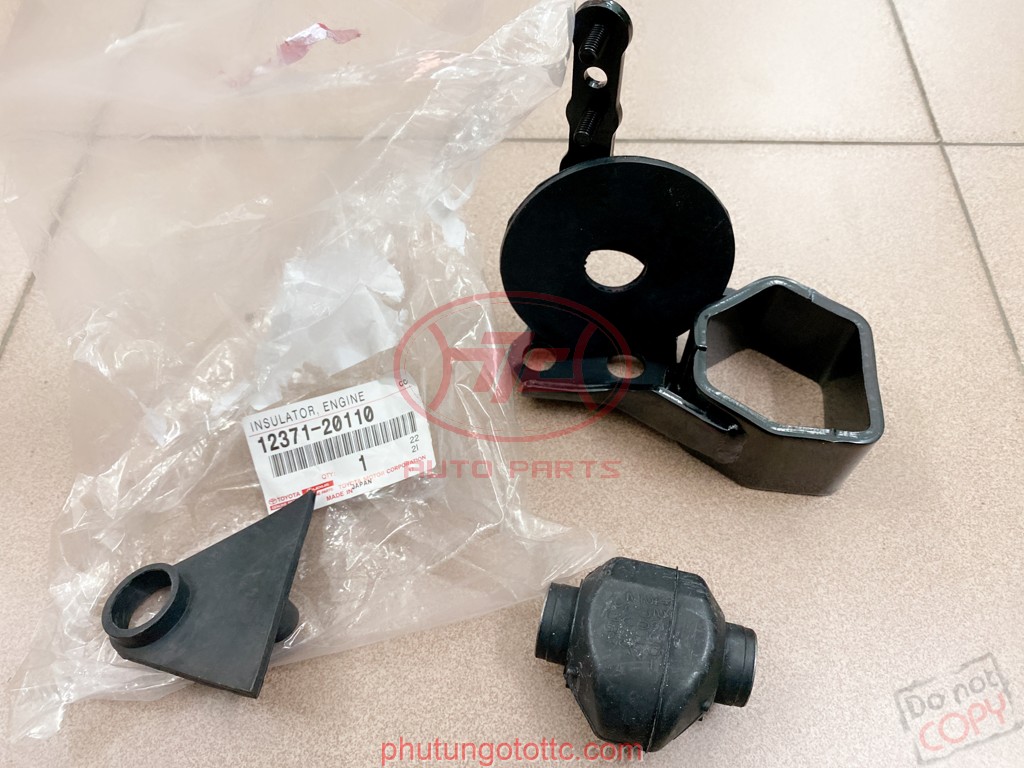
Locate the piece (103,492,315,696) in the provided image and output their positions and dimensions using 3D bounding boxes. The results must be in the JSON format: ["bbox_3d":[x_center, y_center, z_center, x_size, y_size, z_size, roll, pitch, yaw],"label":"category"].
[{"bbox_3d":[-0.139,0.105,0.354,0.092,0.037,0.102,-15,39,14],"label":"piece"}]

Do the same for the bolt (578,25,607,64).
[{"bbox_3d":[0.036,-0.150,0.340,0.009,0.009,0.016,16,61,10],"label":"bolt"}]

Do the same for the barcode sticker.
[{"bbox_3d":[-0.062,0.021,0.280,0.062,0.004,0.042,-16,61,-8],"label":"barcode sticker"}]

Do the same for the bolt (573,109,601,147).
[{"bbox_3d":[0.037,-0.127,0.381,0.009,0.009,0.018,16,61,10],"label":"bolt"}]

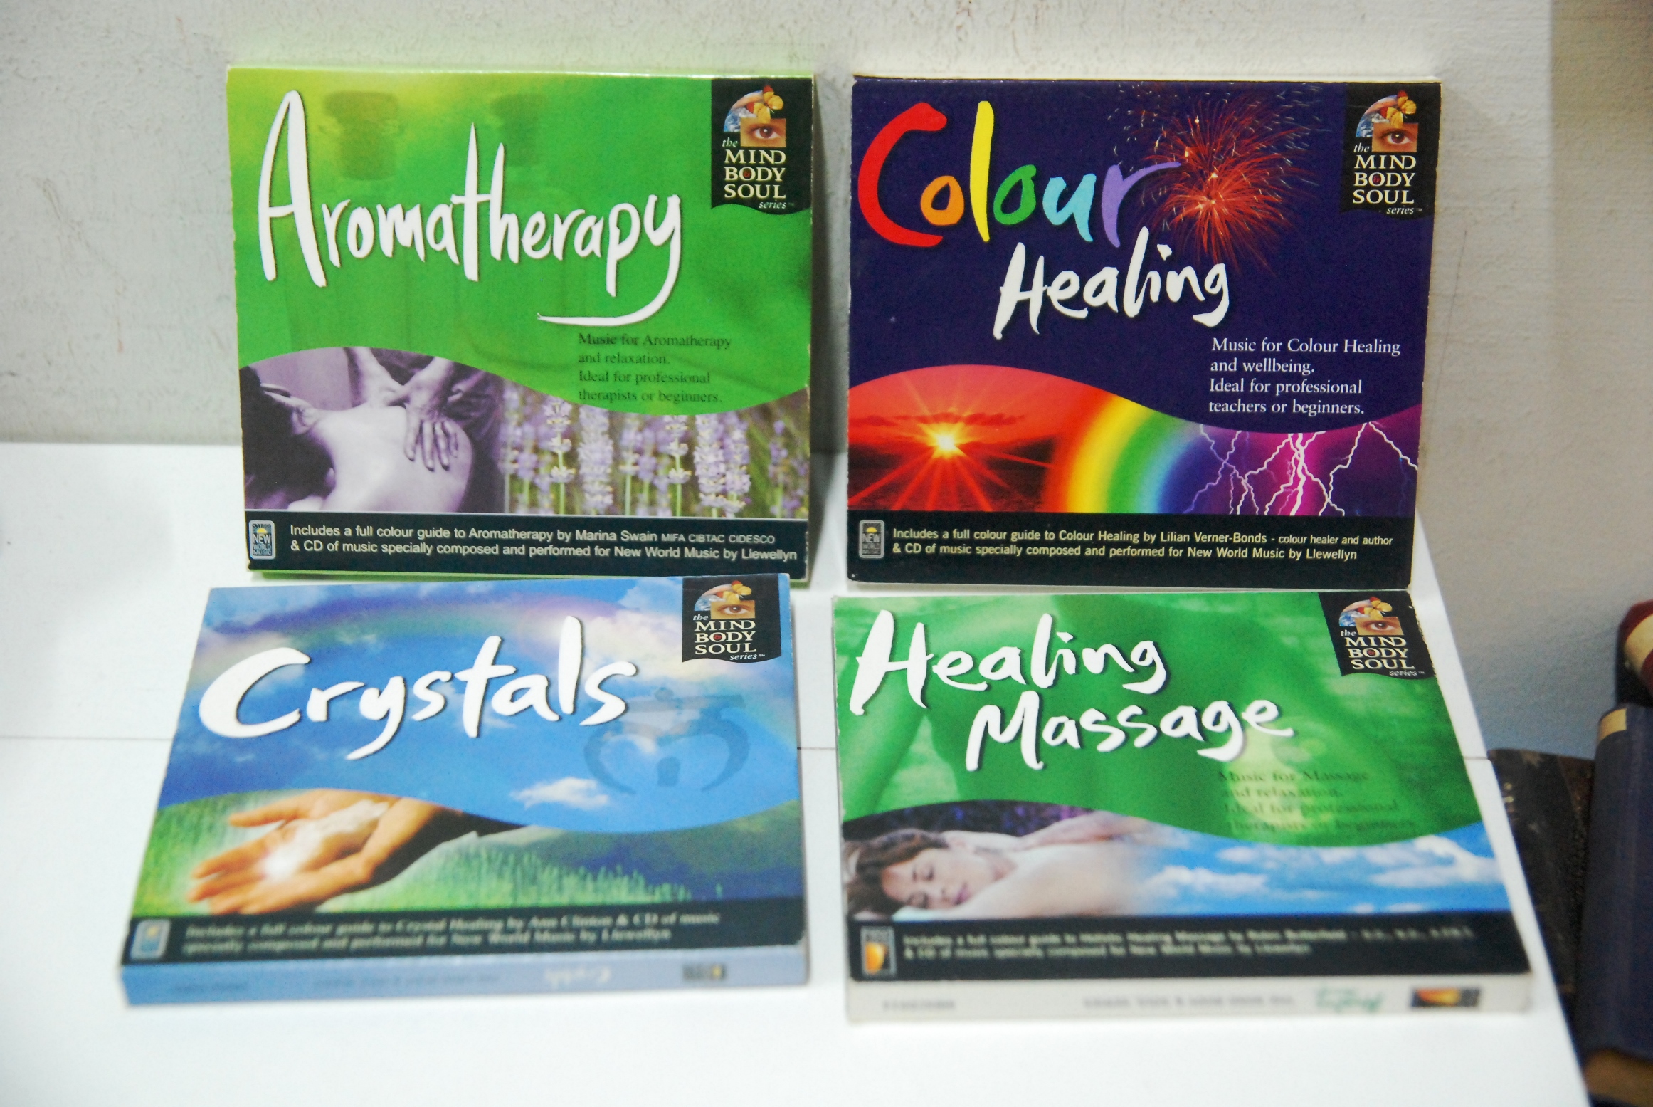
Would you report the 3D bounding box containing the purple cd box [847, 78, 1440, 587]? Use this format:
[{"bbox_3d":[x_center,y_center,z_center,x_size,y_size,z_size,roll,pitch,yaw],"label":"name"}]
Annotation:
[{"bbox_3d":[0.077,-0.055,0.656,0.142,0.126,0.012,1,14,2],"label":"purple cd box"}]

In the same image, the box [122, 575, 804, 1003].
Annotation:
[{"bbox_3d":[-0.079,0.051,0.605,0.143,0.013,0.126,-1,38,-2],"label":"box"}]

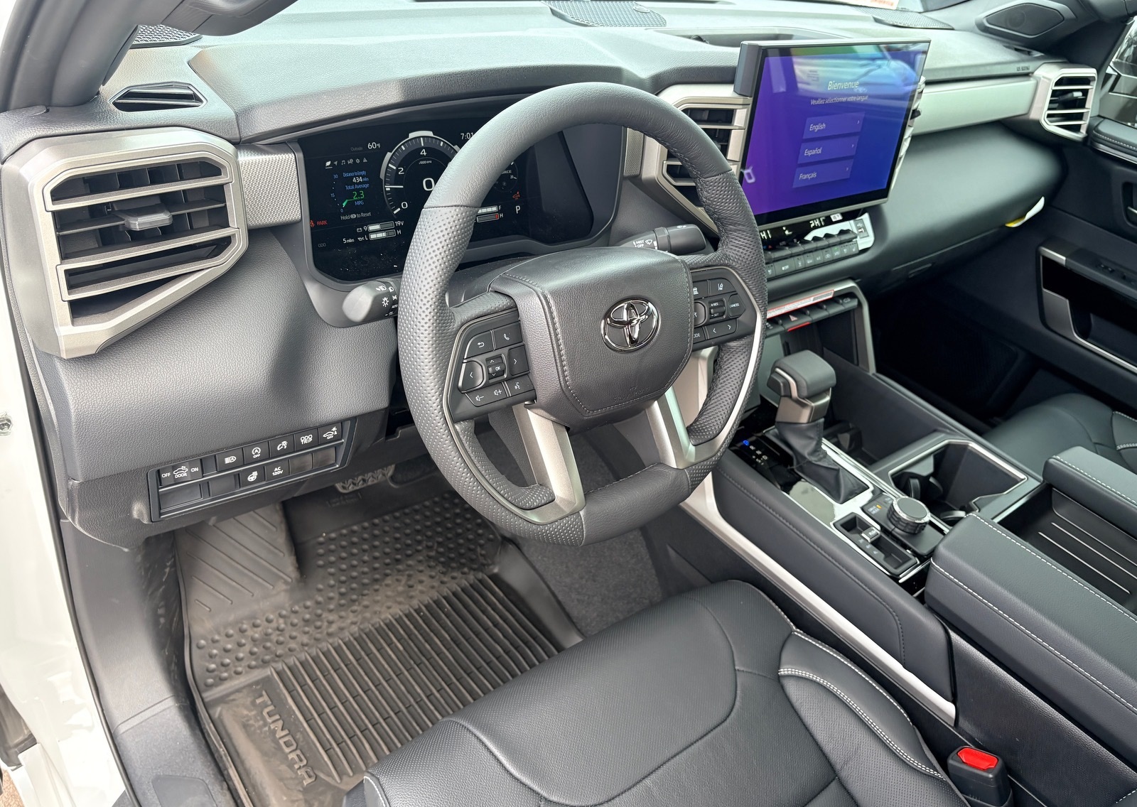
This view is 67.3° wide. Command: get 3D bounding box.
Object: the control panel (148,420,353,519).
[{"bbox_3d":[-0.295,0.054,0.801,0.188,0.055,0.030,-17,36,-33],"label":"control panel"}]

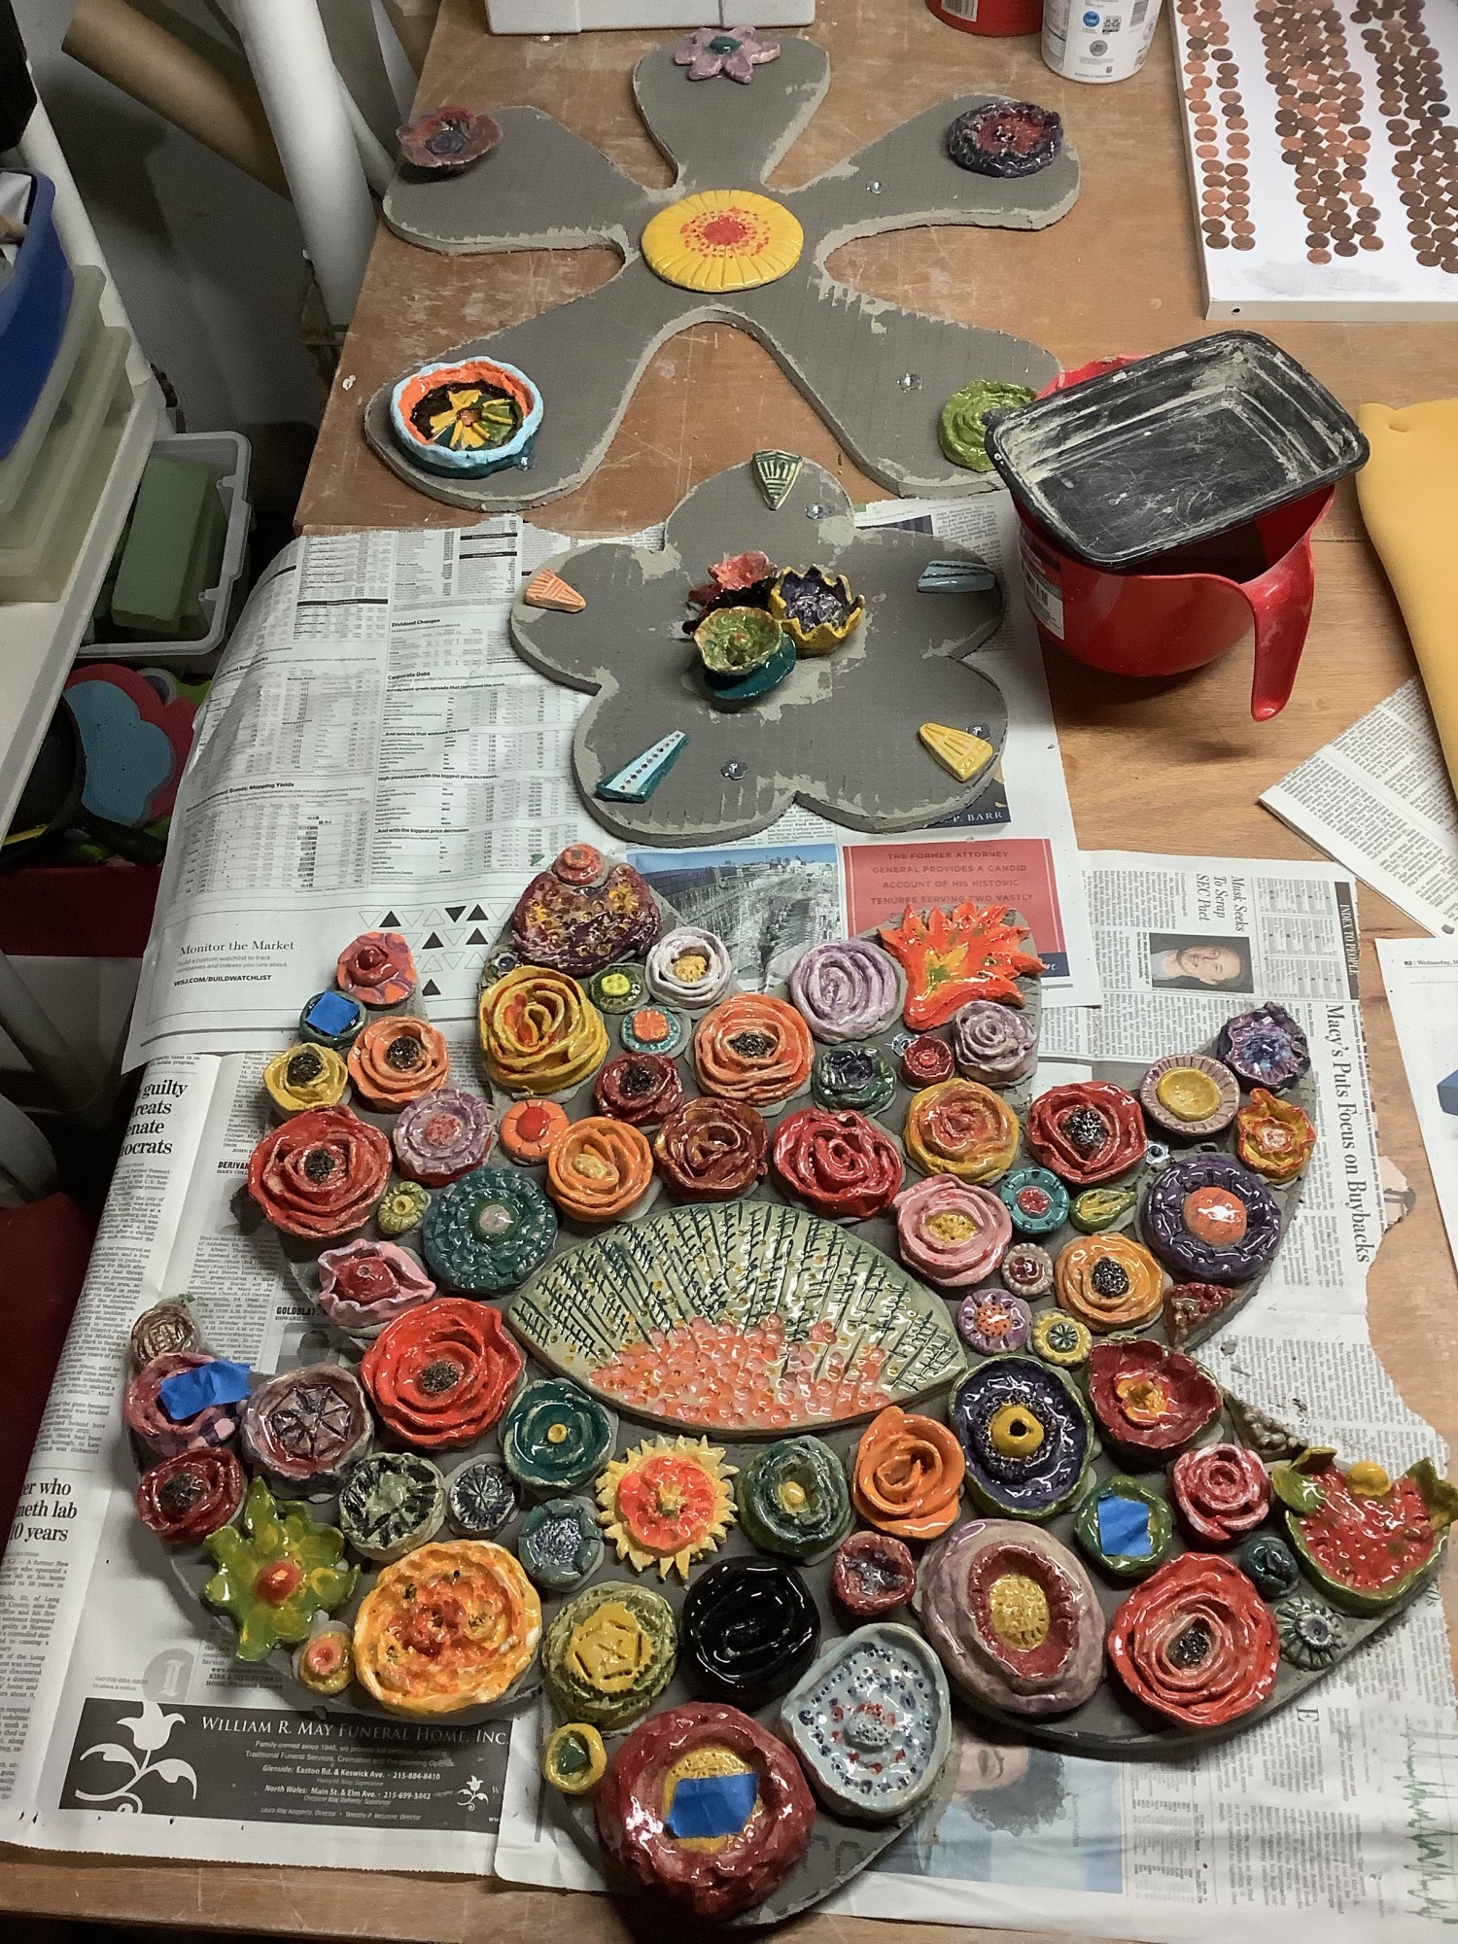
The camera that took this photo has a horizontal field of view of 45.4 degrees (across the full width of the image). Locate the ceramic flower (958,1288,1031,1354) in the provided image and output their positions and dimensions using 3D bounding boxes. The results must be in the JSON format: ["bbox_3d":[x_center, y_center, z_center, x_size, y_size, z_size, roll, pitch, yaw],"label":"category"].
[{"bbox_3d":[0.142,0.186,0.930,0.036,0.012,0.034,-2,58,2],"label":"ceramic flower"}]

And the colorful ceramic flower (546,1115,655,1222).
[{"bbox_3d":[-0.073,0.110,0.980,0.060,0.022,0.062,-4,57,0],"label":"colorful ceramic flower"}]

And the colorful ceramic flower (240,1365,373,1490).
[{"bbox_3d":[-0.216,0.237,0.900,0.066,0.027,0.061,-4,57,0],"label":"colorful ceramic flower"}]

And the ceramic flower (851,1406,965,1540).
[{"bbox_3d":[0.090,0.250,0.877,0.057,0.032,0.063,-5,57,0],"label":"ceramic flower"}]

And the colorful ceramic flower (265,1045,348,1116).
[{"bbox_3d":[-0.246,0.068,1.020,0.048,0.023,0.047,-2,58,2],"label":"colorful ceramic flower"}]

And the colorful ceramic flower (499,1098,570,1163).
[{"bbox_3d":[-0.114,0.093,1.018,0.040,0.014,0.036,-2,56,2],"label":"colorful ceramic flower"}]

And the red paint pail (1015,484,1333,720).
[{"bbox_3d":[0.285,-0.272,1.154,0.185,0.147,0.240,-28,60,-14],"label":"red paint pail"}]

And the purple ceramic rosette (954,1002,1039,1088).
[{"bbox_3d":[0.160,0.039,1.039,0.049,0.022,0.050,-4,57,0],"label":"purple ceramic rosette"}]

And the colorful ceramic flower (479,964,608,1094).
[{"bbox_3d":[-0.109,0.032,1.032,0.077,0.029,0.081,-2,58,2],"label":"colorful ceramic flower"}]

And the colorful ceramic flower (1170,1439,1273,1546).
[{"bbox_3d":[0.246,0.259,0.868,0.048,0.024,0.048,-4,57,0],"label":"colorful ceramic flower"}]

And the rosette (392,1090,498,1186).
[{"bbox_3d":[-0.165,0.097,1.012,0.058,0.024,0.055,-2,56,2],"label":"rosette"}]

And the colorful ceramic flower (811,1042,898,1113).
[{"bbox_3d":[0.074,0.062,1.028,0.049,0.022,0.049,-4,57,0],"label":"colorful ceramic flower"}]

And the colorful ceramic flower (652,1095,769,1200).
[{"bbox_3d":[-0.010,0.098,0.986,0.064,0.025,0.059,-2,58,2],"label":"colorful ceramic flower"}]

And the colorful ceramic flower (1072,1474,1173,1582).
[{"bbox_3d":[0.192,0.275,0.857,0.049,0.029,0.047,-5,57,0],"label":"colorful ceramic flower"}]

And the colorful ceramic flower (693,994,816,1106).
[{"bbox_3d":[0.015,0.043,1.017,0.071,0.026,0.067,-5,57,0],"label":"colorful ceramic flower"}]

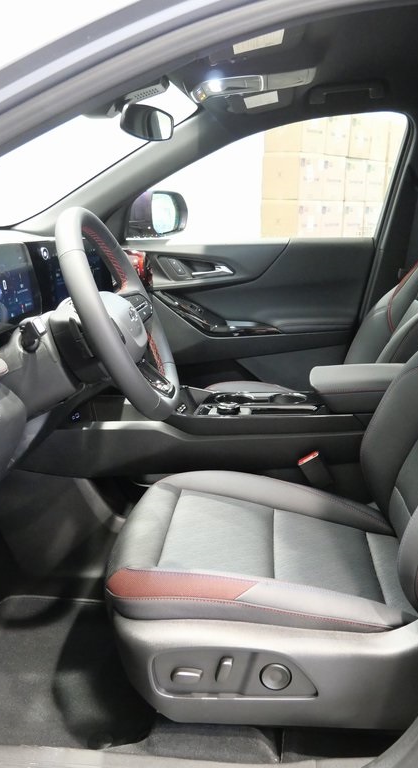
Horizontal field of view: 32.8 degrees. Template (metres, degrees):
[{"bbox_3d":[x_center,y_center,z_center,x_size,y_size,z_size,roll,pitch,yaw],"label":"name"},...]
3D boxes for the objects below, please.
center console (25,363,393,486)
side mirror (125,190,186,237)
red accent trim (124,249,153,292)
[{"bbox_3d":[0.085,0.075,1.641,0.980,0.290,0.280,1,15,5],"label":"center console"},{"bbox_3d":[-0.168,-0.603,2.498,0.140,0.165,0.240,5,15,17],"label":"side mirror"},{"bbox_3d":[-0.222,-0.356,2.214,0.090,0.125,0.130,3,15,10],"label":"red accent trim"}]

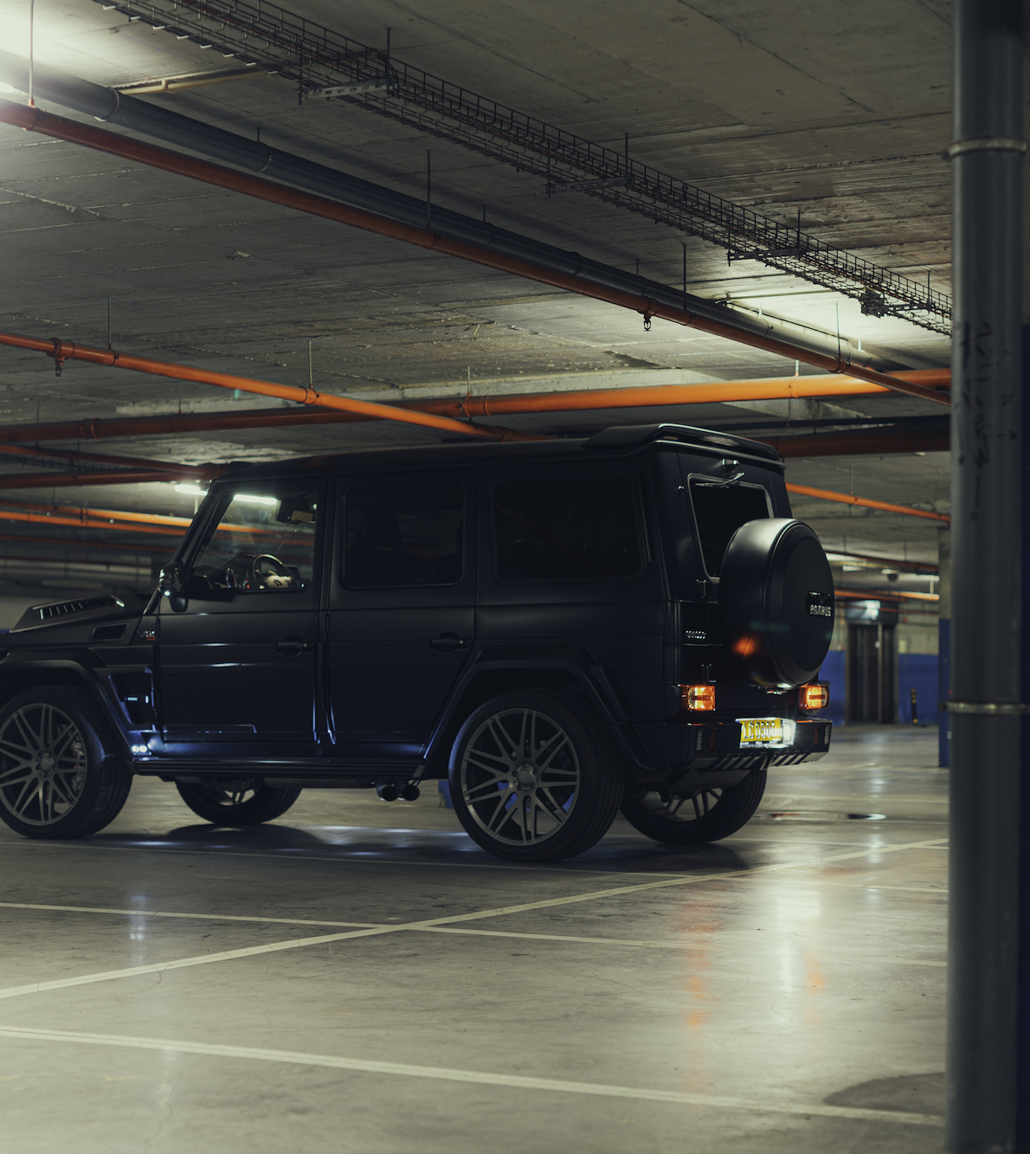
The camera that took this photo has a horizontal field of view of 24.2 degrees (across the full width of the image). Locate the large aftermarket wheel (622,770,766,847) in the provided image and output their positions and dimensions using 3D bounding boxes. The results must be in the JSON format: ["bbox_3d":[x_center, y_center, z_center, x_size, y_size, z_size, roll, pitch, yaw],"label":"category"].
[{"bbox_3d":[0.880,0.976,12.352,0.790,0.790,0.300,-1,-3,30],"label":"large aftermarket wheel"}]

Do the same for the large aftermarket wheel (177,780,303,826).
[{"bbox_3d":[-1.583,1.025,13.784,0.790,0.790,0.300,-1,-3,30],"label":"large aftermarket wheel"}]

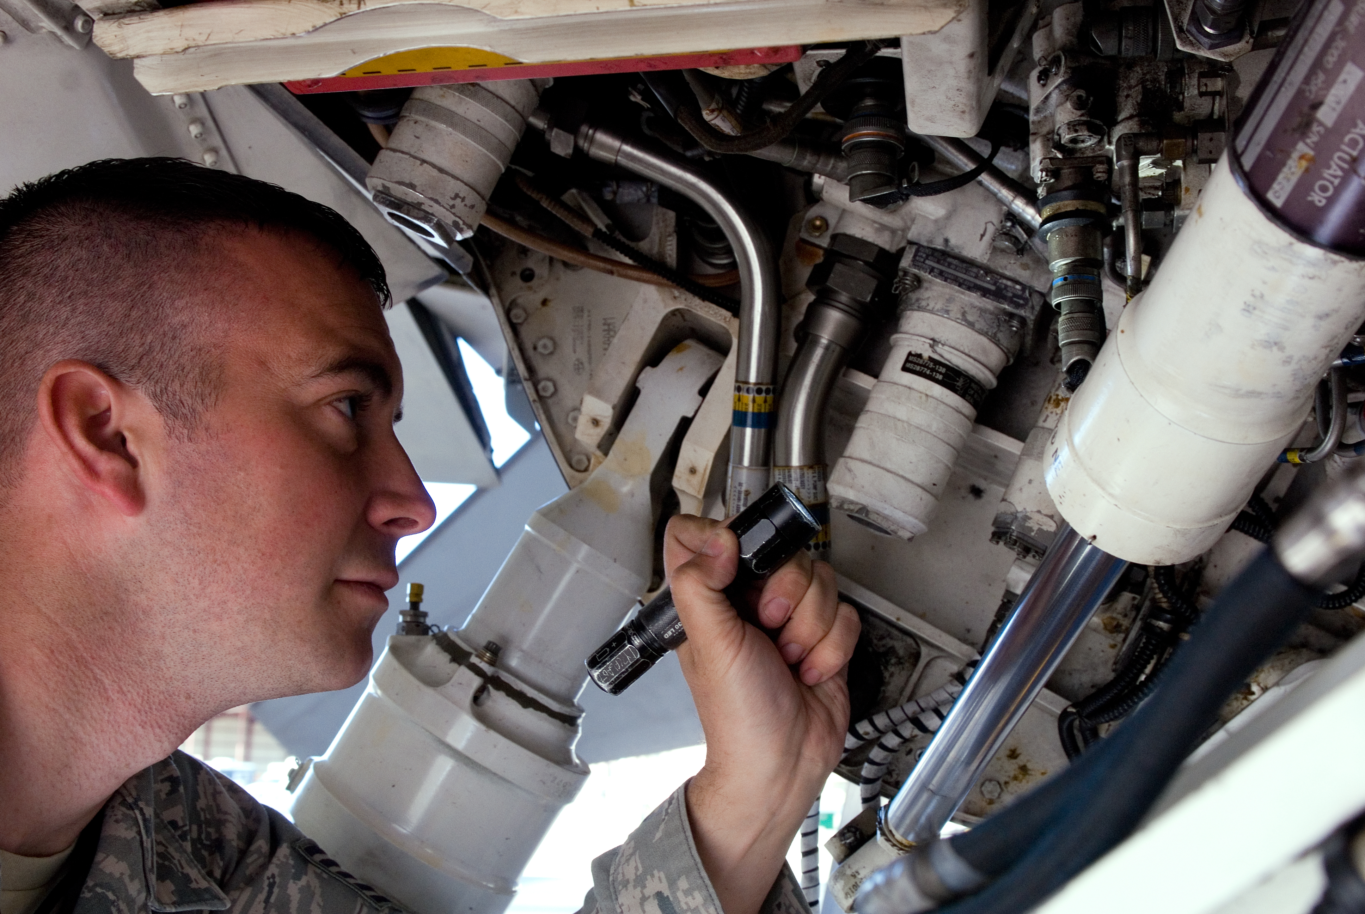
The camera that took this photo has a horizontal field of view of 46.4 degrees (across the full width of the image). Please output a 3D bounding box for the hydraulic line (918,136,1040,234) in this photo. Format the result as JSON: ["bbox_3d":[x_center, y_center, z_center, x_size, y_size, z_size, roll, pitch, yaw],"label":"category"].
[{"bbox_3d":[0.201,-0.189,1.070,0.108,0.018,0.018,42,0,22],"label":"hydraulic line"}]

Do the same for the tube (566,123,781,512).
[{"bbox_3d":[-0.015,-0.089,1.004,0.144,0.253,0.029,1,-9,15],"label":"tube"}]

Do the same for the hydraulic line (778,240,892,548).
[{"bbox_3d":[0.089,-0.045,0.984,0.057,0.217,0.054,10,-17,0],"label":"hydraulic line"}]

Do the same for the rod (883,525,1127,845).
[{"bbox_3d":[0.168,0.128,0.850,0.035,0.035,0.304,16,-41,0],"label":"rod"}]

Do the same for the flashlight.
[{"bbox_3d":[0.008,0.070,0.806,0.138,0.033,0.033,-42,-25,12],"label":"flashlight"}]

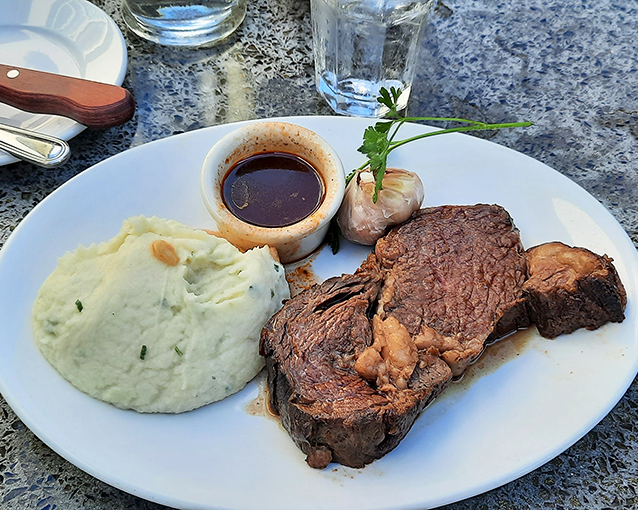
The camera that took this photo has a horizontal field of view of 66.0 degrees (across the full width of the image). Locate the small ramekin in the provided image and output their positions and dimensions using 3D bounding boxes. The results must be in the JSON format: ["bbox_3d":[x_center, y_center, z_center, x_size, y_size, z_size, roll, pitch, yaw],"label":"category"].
[{"bbox_3d":[-0.025,-0.033,0.278,0.077,0.041,0.077,3,59,0],"label":"small ramekin"}]

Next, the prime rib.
[{"bbox_3d":[0.062,0.025,0.243,0.187,0.042,0.090,-22,58,-17],"label":"prime rib"}]

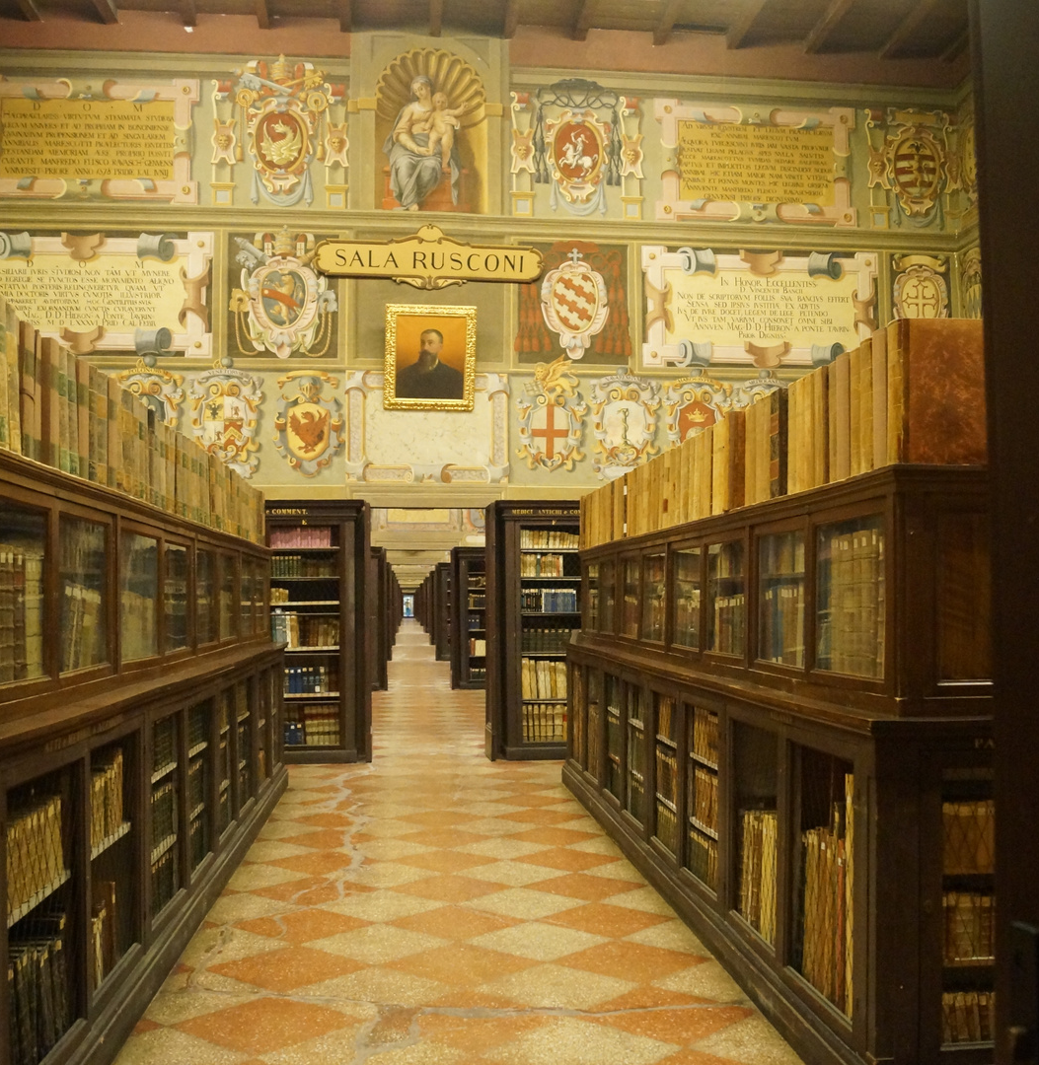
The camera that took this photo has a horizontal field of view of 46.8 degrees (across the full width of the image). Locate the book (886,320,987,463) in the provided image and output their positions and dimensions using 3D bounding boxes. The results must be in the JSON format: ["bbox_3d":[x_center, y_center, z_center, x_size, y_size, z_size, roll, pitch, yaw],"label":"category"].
[{"bbox_3d":[1.241,-0.406,3.573,0.292,0.428,0.110,0,-3,-5],"label":"book"}]

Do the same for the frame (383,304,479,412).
[{"bbox_3d":[-0.830,-1.628,11.260,0.832,0.986,0.090,0,5,-5],"label":"frame"}]

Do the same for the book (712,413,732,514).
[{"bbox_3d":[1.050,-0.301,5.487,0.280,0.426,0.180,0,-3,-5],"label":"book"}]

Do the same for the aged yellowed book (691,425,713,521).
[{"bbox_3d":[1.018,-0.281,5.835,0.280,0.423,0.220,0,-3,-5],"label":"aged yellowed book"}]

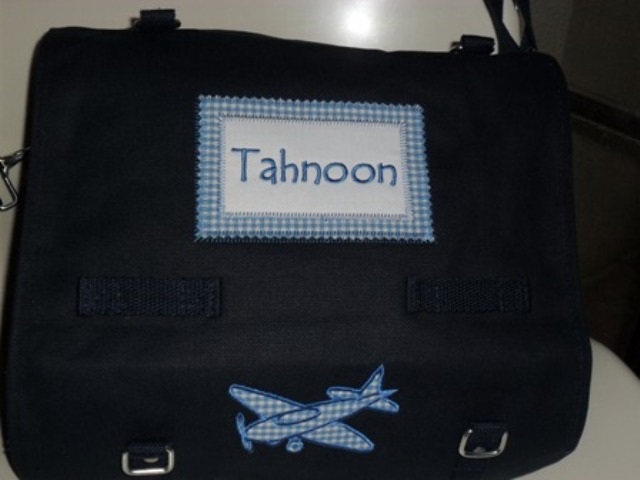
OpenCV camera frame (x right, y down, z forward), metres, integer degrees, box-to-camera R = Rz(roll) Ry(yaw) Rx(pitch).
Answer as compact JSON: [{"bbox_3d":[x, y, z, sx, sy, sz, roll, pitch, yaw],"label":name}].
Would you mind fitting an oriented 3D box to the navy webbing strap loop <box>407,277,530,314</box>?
[{"bbox_3d":[0.110,0.041,0.600,0.094,0.004,0.027,0,75,-12],"label":"navy webbing strap loop"}]

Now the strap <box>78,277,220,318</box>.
[{"bbox_3d":[-0.116,0.039,0.551,0.094,0.004,0.027,0,75,-12],"label":"strap"}]

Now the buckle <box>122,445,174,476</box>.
[{"bbox_3d":[-0.119,0.154,0.566,0.036,0.023,0.006,-2,6,-12],"label":"buckle"}]

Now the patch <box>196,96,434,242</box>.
[{"bbox_3d":[-0.004,-0.052,0.602,0.172,0.003,0.113,0,71,-9],"label":"patch"}]

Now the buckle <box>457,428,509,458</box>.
[{"bbox_3d":[0.123,0.153,0.612,0.036,0.024,0.006,-2,9,-13],"label":"buckle"}]

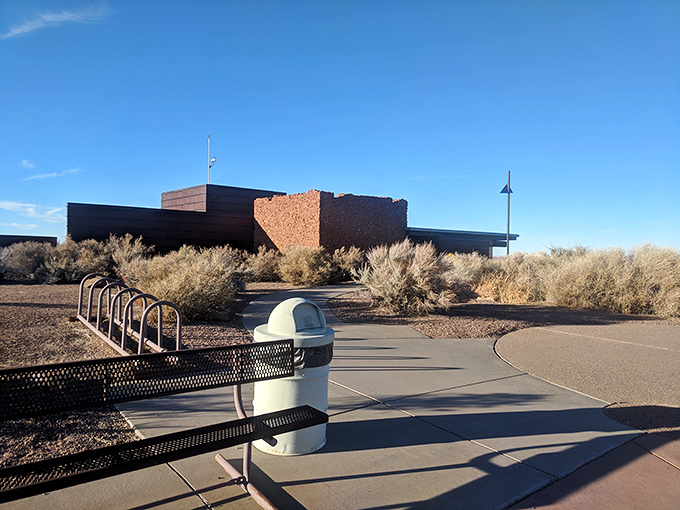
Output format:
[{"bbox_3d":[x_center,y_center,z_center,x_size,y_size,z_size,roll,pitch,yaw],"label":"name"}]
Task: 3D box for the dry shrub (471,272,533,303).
[{"bbox_3d":[4.984,0.956,15.569,1.750,0.906,1.500,1,0,18],"label":"dry shrub"}]

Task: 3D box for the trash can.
[{"bbox_3d":[-0.367,0.915,4.020,0.635,1.150,0.635,2,1,0],"label":"trash can"}]

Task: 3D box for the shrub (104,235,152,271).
[{"bbox_3d":[-6.986,0.079,16.869,1.425,1.512,1.400,1,0,-22],"label":"shrub"}]

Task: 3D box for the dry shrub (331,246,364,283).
[{"bbox_3d":[0.373,0.371,20.066,1.448,1.409,1.400,1,0,1],"label":"dry shrub"}]

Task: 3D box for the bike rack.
[{"bbox_3d":[-3.340,0.852,7.846,0.548,0.790,3.661,2,3,-38],"label":"bike rack"}]

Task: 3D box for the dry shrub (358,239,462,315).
[{"bbox_3d":[1.782,0.460,12.910,2.528,1.755,2.100,1,0,8],"label":"dry shrub"}]

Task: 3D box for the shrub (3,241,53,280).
[{"bbox_3d":[-9.105,0.185,14.927,1.266,1.217,1.400,1,0,-31],"label":"shrub"}]

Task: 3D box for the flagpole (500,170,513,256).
[{"bbox_3d":[10.791,-2.130,33.000,0.750,6.660,0.300,1,0,0],"label":"flagpole"}]

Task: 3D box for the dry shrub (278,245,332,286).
[{"bbox_3d":[-1.217,0.345,18.015,1.844,1.430,1.500,1,0,-4],"label":"dry shrub"}]

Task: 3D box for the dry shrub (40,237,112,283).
[{"bbox_3d":[-8.037,0.129,15.607,1.933,1.390,1.600,1,0,-27],"label":"dry shrub"}]

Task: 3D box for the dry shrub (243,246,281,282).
[{"bbox_3d":[-2.858,0.328,18.710,1.371,1.279,1.300,1,0,-9],"label":"dry shrub"}]

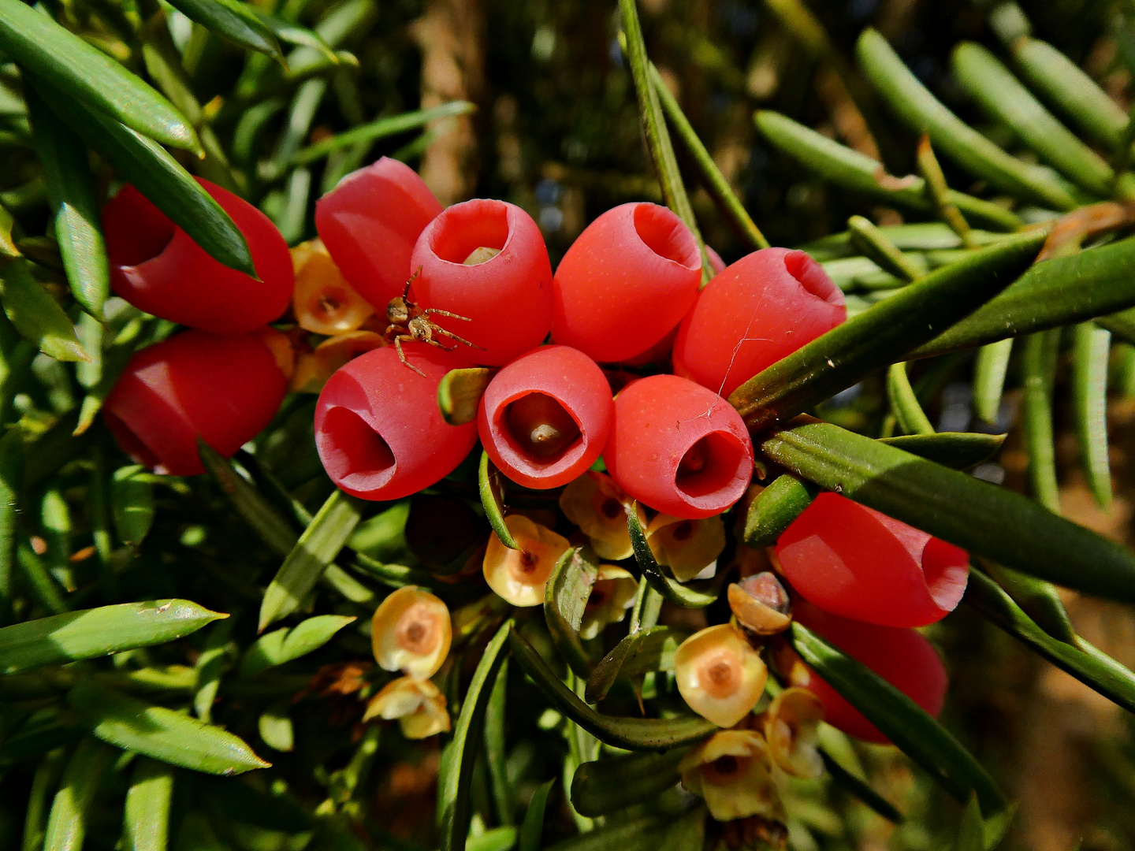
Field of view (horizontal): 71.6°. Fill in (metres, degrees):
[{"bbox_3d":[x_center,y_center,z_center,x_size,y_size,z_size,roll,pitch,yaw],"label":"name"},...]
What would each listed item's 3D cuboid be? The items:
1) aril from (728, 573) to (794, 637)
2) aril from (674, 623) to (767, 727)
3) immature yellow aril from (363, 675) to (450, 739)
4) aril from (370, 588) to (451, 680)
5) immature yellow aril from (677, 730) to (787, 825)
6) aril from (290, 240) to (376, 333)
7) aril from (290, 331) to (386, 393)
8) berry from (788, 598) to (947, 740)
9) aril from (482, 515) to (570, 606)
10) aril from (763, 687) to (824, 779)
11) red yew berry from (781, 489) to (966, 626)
[{"bbox_3d":[0.015,0.014,0.063,0.005,0.005,0.005,-5,47,-40],"label":"aril"},{"bbox_3d":[0.013,0.020,0.065,0.007,0.008,0.005,1,-17,12],"label":"aril"},{"bbox_3d":[-0.014,0.024,0.067,0.007,0.006,0.004,-1,37,-7],"label":"immature yellow aril"},{"bbox_3d":[-0.013,0.017,0.066,0.007,0.007,0.004,-1,-11,-7],"label":"aril"},{"bbox_3d":[0.014,0.030,0.068,0.009,0.008,0.005,1,3,12],"label":"immature yellow aril"},{"bbox_3d":[-0.020,-0.011,0.066,0.007,0.008,0.004,-1,-8,-12],"label":"aril"},{"bbox_3d":[-0.019,-0.006,0.067,0.007,0.007,0.004,0,27,0],"label":"aril"},{"bbox_3d":[0.025,0.020,0.066,0.012,0.011,0.011,19,-1,-18],"label":"berry"},{"bbox_3d":[-0.003,0.011,0.064,0.007,0.007,0.005,0,-10,-3],"label":"aril"},{"bbox_3d":[0.019,0.026,0.067,0.006,0.007,0.004,-3,-16,-27],"label":"aril"},{"bbox_3d":[0.024,0.010,0.061,0.013,0.010,0.010,15,11,21],"label":"red yew berry"}]

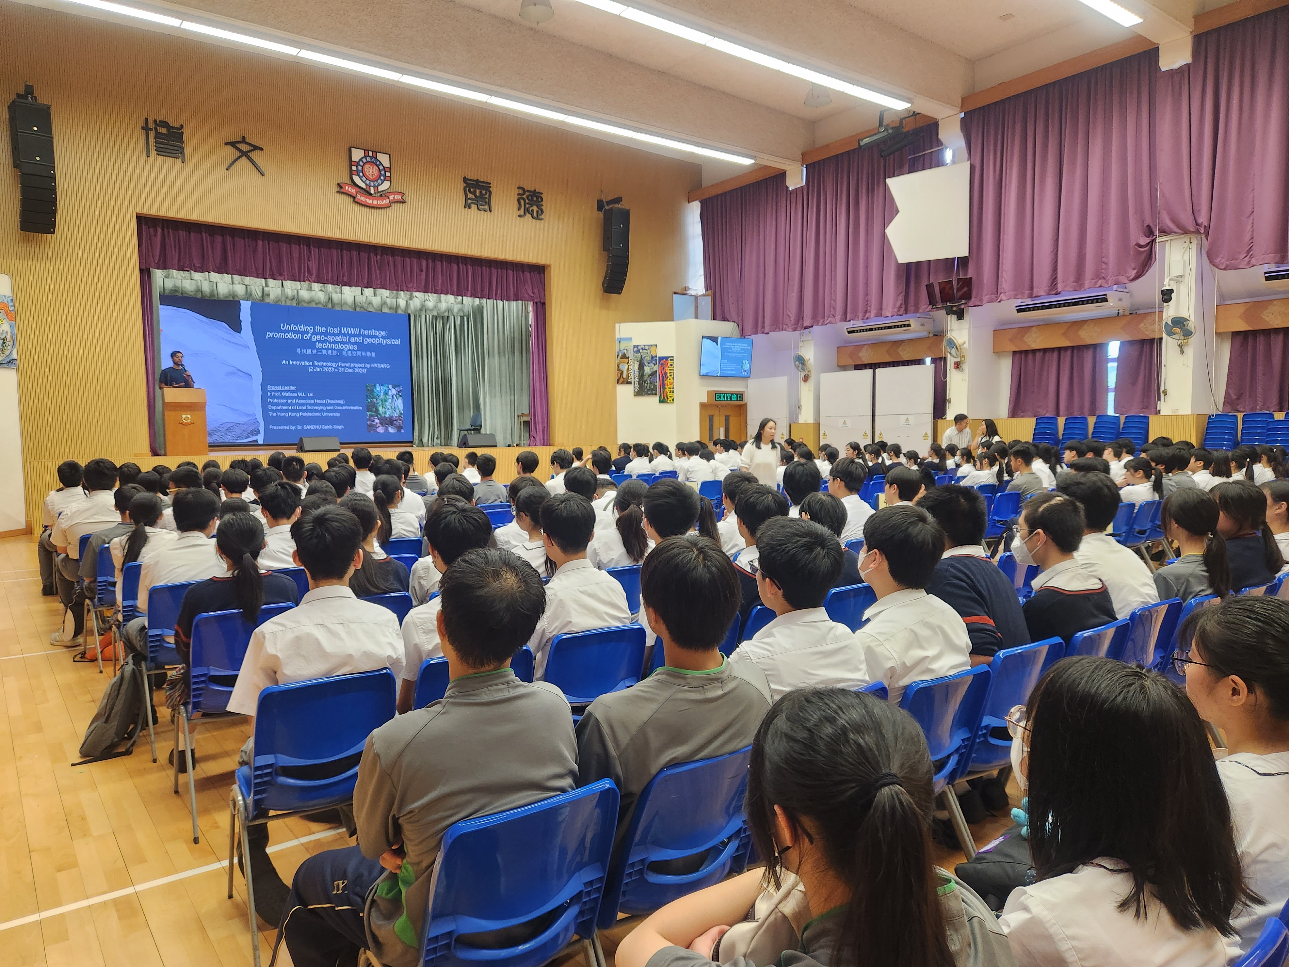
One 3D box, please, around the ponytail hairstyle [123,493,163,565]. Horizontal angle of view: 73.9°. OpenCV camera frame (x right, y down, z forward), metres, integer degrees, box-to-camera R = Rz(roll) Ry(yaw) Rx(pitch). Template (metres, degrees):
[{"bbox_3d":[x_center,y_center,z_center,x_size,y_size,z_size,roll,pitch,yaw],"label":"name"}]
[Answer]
[{"bbox_3d":[-2.703,0.247,4.620,0.210,0.400,0.230,-3,4,-32],"label":"ponytail hairstyle"}]

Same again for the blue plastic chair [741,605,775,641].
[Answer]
[{"bbox_3d":[0.374,0.842,3.536,0.430,0.800,0.550,-3,4,-34],"label":"blue plastic chair"}]

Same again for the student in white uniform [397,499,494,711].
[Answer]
[{"bbox_3d":[-0.705,0.678,2.944,0.460,1.260,0.720,-3,4,-37],"label":"student in white uniform"}]

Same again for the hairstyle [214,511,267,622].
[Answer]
[{"bbox_3d":[-1.545,0.322,3.278,0.200,0.420,0.250,-3,4,-32],"label":"hairstyle"}]

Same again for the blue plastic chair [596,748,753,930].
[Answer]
[{"bbox_3d":[0.020,0.934,1.950,0.440,0.815,0.550,-3,4,-32],"label":"blue plastic chair"}]

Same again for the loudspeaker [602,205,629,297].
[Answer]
[{"bbox_3d":[-0.631,-5.208,19.336,0.480,1.850,0.420,-4,5,-38],"label":"loudspeaker"}]

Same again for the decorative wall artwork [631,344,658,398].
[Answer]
[{"bbox_3d":[0.025,-2.633,19.991,0.528,1.197,0.030,-1,4,7],"label":"decorative wall artwork"}]

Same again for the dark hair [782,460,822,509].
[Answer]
[{"bbox_3d":[0.846,0.003,4.600,0.190,0.250,0.220,-2,3,-18],"label":"dark hair"}]

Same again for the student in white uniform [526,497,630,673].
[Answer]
[{"bbox_3d":[-0.381,0.649,3.160,0.460,1.250,0.680,-3,4,-34],"label":"student in white uniform"}]

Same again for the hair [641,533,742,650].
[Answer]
[{"bbox_3d":[0.102,0.242,1.898,0.200,0.240,0.235,-3,4,-29],"label":"hair"}]

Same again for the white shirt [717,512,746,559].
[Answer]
[{"bbox_3d":[0.562,0.416,4.932,0.450,0.580,0.300,-3,4,-34],"label":"white shirt"}]

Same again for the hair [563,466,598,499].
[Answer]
[{"bbox_3d":[-0.399,0.006,5.427,0.185,0.230,0.220,-3,4,-31],"label":"hair"}]

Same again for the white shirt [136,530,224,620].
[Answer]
[{"bbox_3d":[-2.125,0.439,3.950,0.460,0.470,0.300,-3,4,-33],"label":"white shirt"}]

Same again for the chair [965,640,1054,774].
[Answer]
[{"bbox_3d":[1.060,0.890,2.880,0.460,0.800,0.540,-3,4,-32],"label":"chair"}]

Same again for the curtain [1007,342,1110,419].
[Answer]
[{"bbox_3d":[7.481,-1.881,15.590,0.140,1.330,1.830,-4,5,-38],"label":"curtain"}]

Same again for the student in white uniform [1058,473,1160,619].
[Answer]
[{"bbox_3d":[1.525,0.588,3.276,0.470,1.260,0.750,-3,4,-38],"label":"student in white uniform"}]

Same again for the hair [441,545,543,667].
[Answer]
[{"bbox_3d":[-0.264,0.216,1.500,0.180,0.200,0.205,-3,3,-32],"label":"hair"}]

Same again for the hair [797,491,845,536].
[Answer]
[{"bbox_3d":[0.742,0.124,3.577,0.180,0.210,0.210,-4,5,-38],"label":"hair"}]

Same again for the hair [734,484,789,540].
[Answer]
[{"bbox_3d":[0.486,0.118,3.531,0.190,0.230,0.220,-4,4,-39],"label":"hair"}]

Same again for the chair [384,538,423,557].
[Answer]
[{"bbox_3d":[-1.733,0.743,5.675,0.430,0.800,0.550,-3,4,-34],"label":"chair"}]

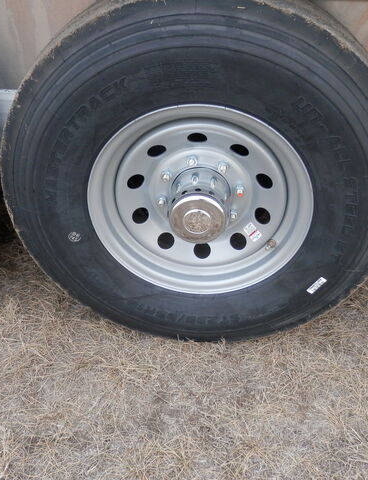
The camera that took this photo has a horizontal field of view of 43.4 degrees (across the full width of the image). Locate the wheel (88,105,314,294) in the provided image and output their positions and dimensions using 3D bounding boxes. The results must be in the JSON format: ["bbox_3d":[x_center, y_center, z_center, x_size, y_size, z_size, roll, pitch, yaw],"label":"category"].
[{"bbox_3d":[0.034,-0.096,0.969,0.443,0.443,0.165,5,38,3],"label":"wheel"}]

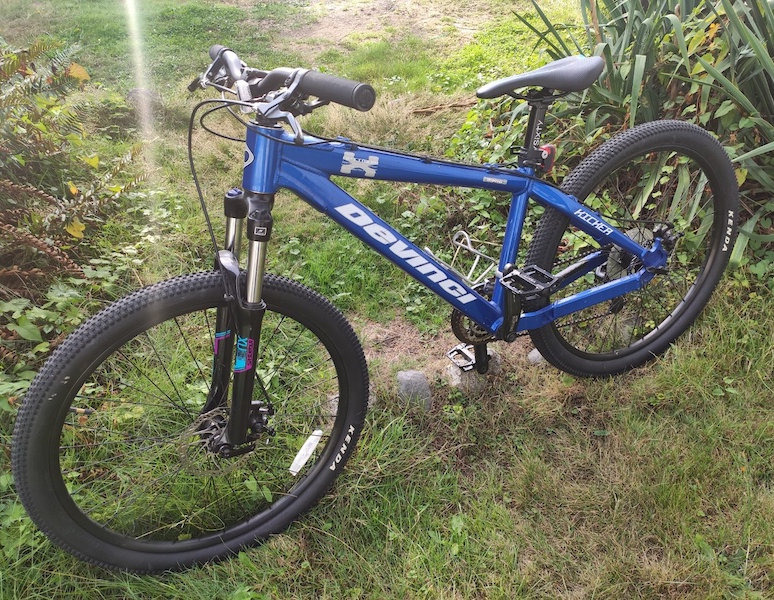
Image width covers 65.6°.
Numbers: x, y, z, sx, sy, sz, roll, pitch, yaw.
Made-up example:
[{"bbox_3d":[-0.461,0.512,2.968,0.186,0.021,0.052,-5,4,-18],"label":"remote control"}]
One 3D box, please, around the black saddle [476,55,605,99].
[{"bbox_3d":[0.288,-0.420,1.168,0.274,0.066,0.145,-20,31,-18],"label":"black saddle"}]

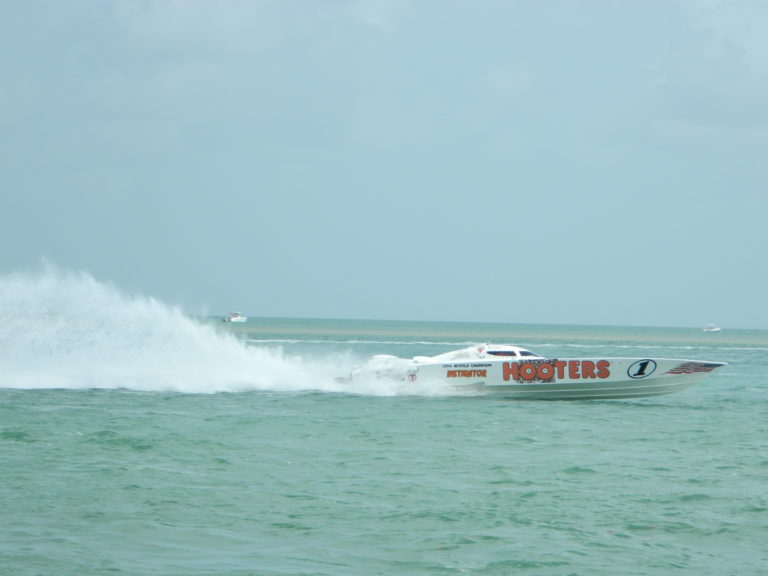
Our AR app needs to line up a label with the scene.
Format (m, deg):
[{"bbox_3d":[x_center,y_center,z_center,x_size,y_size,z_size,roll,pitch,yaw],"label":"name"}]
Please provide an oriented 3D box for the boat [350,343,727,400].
[{"bbox_3d":[5.170,2.810,130.500,12.500,1.970,2.600,-1,0,0],"label":"boat"}]

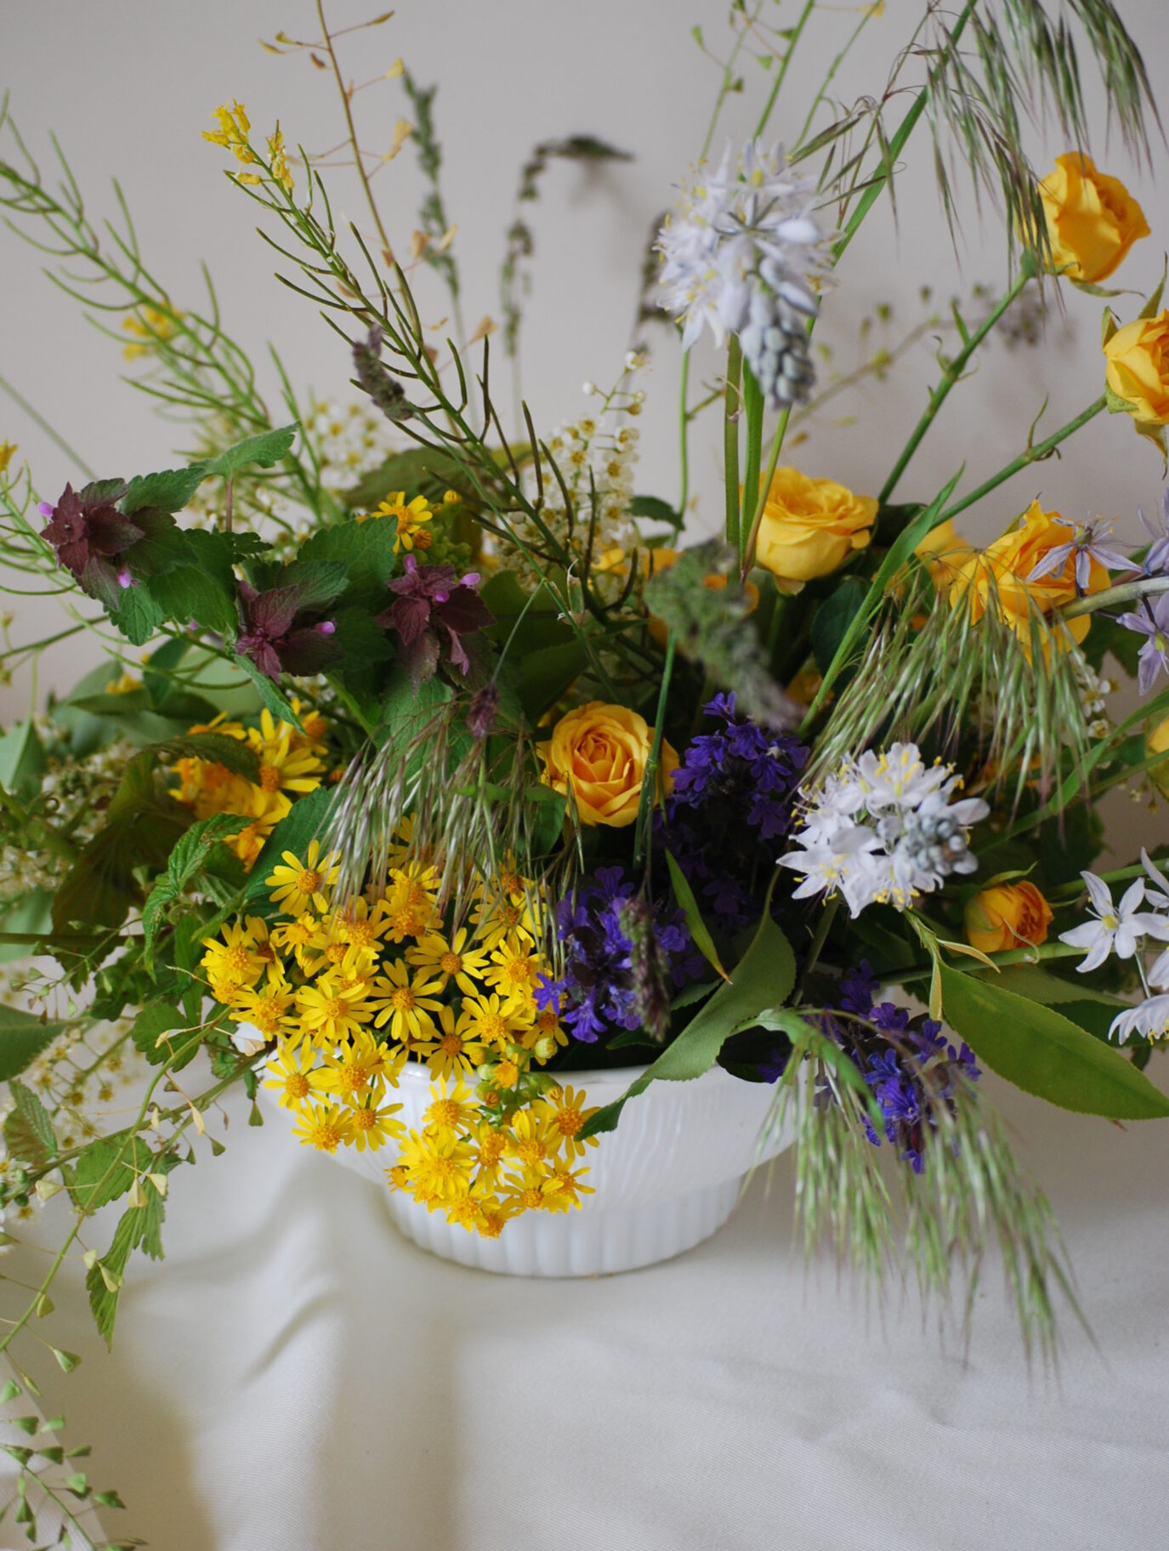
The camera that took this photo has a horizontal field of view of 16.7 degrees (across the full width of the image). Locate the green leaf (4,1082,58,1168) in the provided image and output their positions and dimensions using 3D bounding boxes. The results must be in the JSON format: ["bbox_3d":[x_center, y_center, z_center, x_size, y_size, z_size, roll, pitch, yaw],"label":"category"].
[{"bbox_3d":[-0.156,0.099,1.120,0.015,0.026,0.012,-31,6,-10],"label":"green leaf"}]

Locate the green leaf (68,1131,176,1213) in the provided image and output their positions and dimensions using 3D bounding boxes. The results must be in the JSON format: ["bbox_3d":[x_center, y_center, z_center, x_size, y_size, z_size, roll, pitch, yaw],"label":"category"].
[{"bbox_3d":[-0.130,0.111,1.110,0.021,0.029,0.010,40,6,15],"label":"green leaf"}]

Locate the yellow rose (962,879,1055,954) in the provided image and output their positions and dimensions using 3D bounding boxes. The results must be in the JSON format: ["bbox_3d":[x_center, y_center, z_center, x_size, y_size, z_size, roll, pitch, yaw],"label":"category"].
[{"bbox_3d":[0.117,0.039,1.100,0.025,0.022,0.022,14,20,42],"label":"yellow rose"}]

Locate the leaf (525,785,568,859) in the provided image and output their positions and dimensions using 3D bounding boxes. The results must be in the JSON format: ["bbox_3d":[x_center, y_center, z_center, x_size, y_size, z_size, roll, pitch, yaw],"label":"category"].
[{"bbox_3d":[-0.011,0.013,1.100,0.014,0.021,0.010,-3,15,-11],"label":"leaf"}]

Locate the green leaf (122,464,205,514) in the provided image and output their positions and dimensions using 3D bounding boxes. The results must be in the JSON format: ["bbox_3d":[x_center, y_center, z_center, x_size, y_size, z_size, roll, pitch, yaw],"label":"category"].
[{"bbox_3d":[-0.120,-0.081,1.130,0.026,0.007,0.017,-21,44,-5],"label":"green leaf"}]

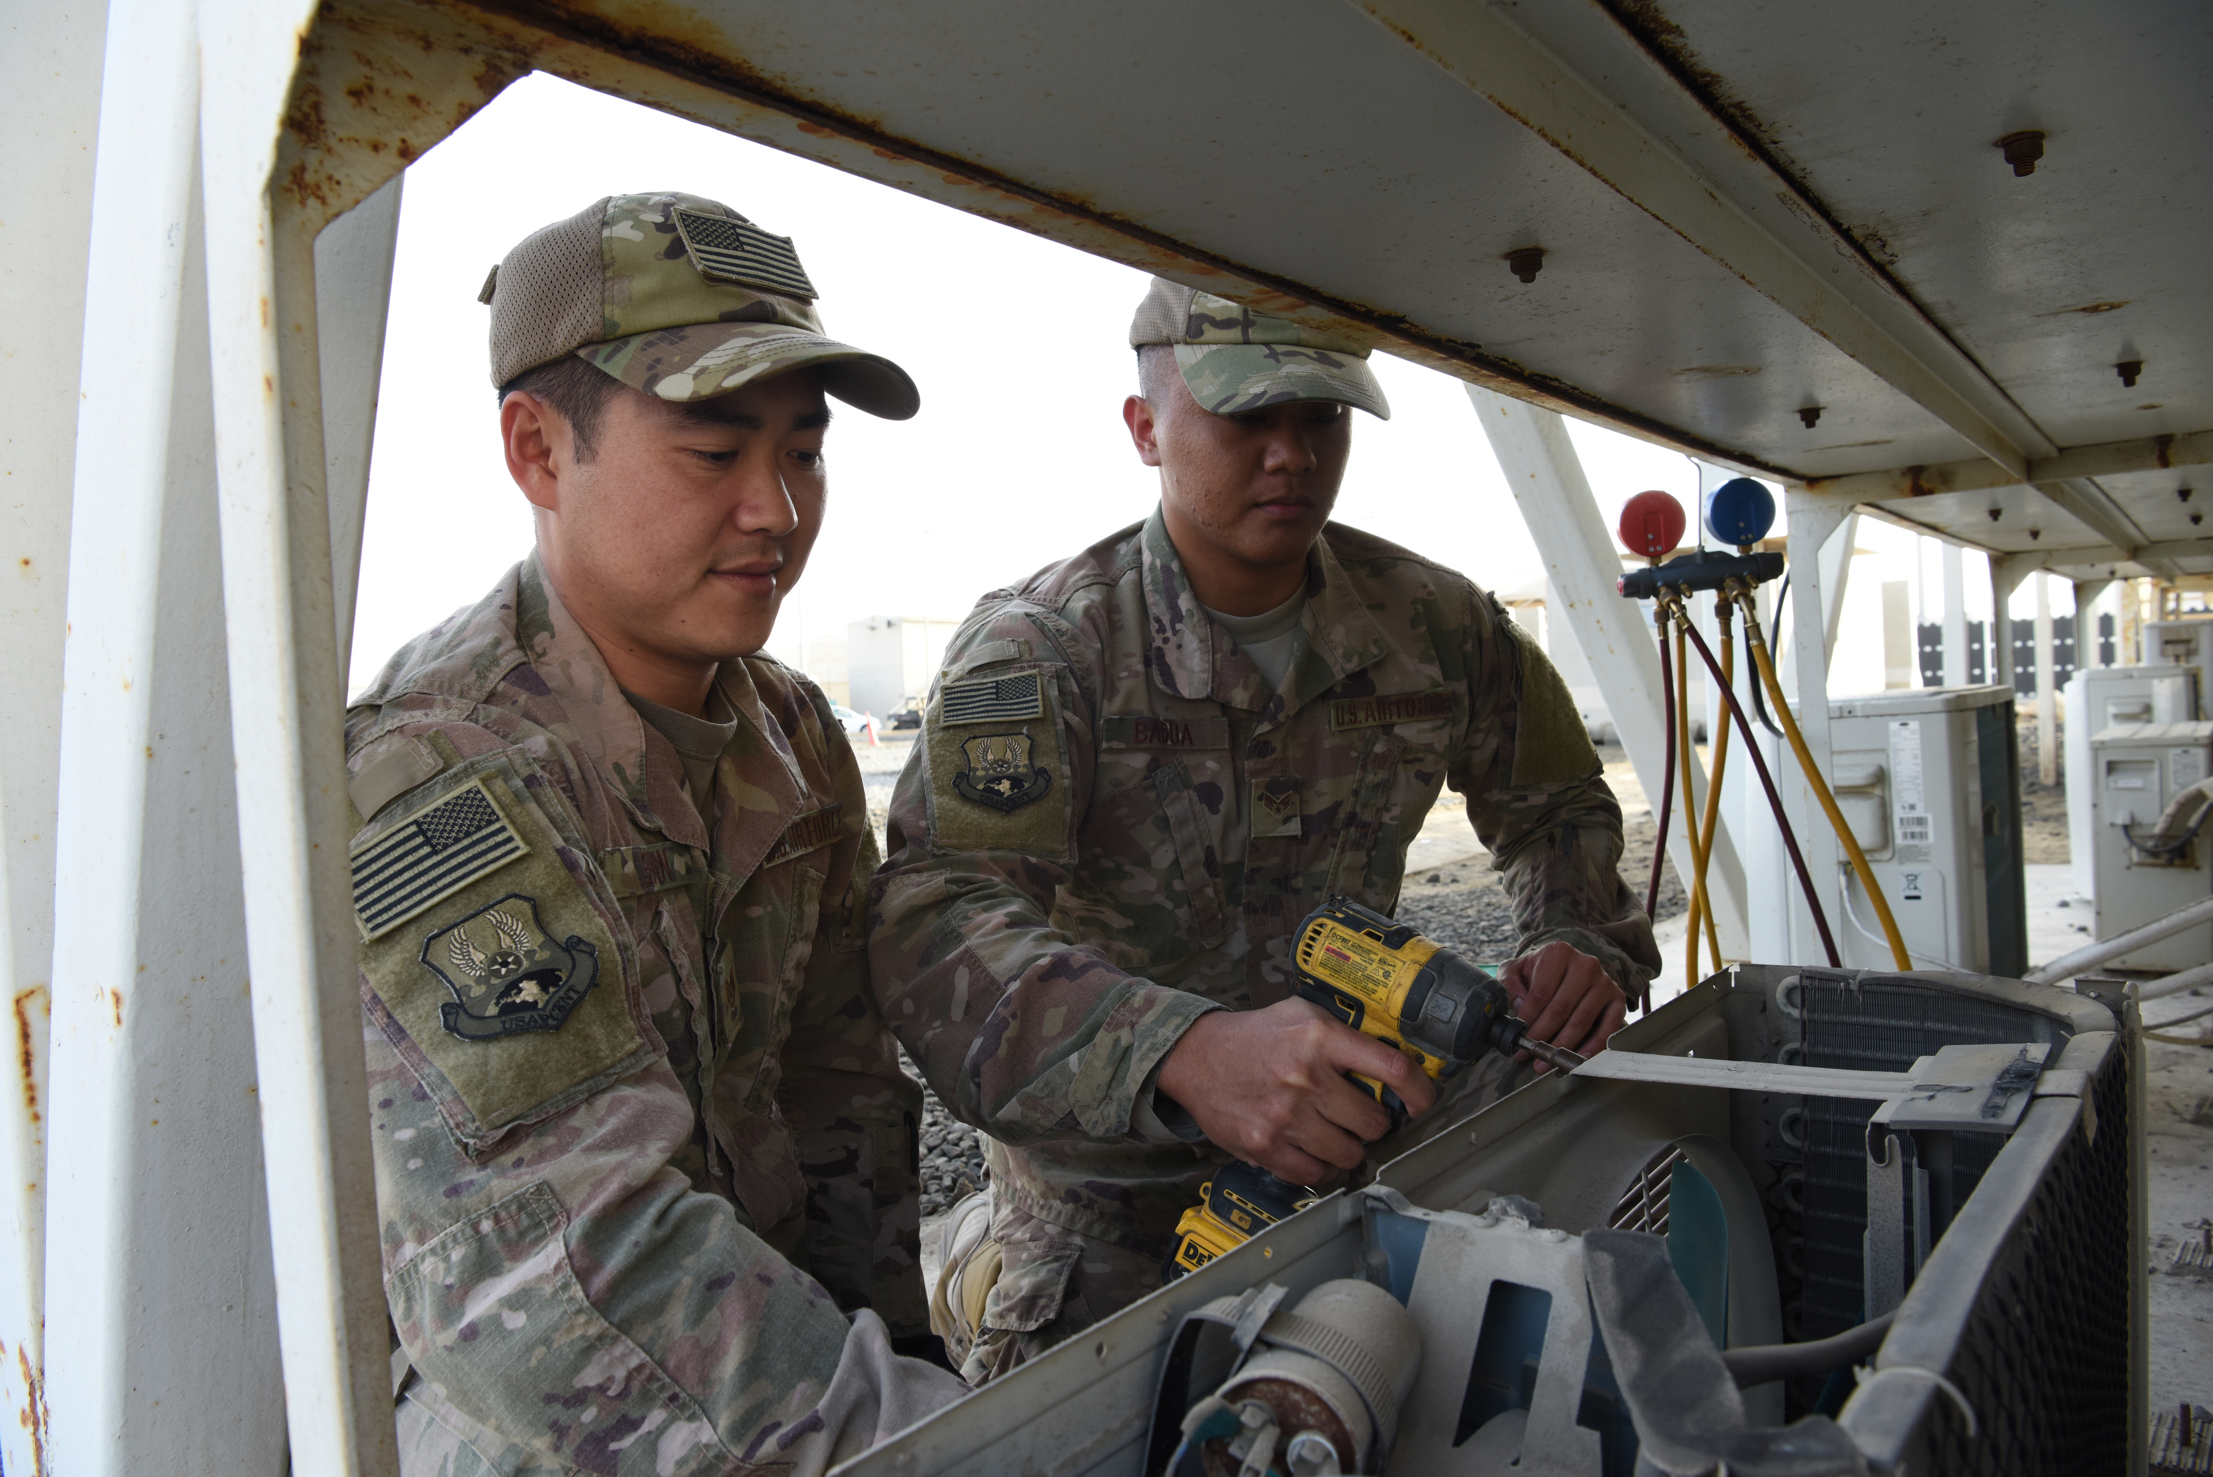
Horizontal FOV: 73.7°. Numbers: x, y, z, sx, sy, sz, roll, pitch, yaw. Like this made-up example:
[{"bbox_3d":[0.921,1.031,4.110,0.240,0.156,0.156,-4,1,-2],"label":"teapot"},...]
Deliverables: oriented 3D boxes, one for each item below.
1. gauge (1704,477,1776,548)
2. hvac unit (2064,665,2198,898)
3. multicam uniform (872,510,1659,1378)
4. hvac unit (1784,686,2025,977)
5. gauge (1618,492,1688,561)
[{"bbox_3d":[0.772,-0.276,1.800,0.081,0.081,0.034,-6,1,11],"label":"gauge"},{"bbox_3d":[3.366,0.119,4.791,0.335,0.715,0.860,-2,2,38],"label":"hvac unit"},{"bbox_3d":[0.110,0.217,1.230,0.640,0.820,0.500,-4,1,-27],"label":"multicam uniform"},{"bbox_3d":[1.419,0.278,2.632,0.325,0.710,0.860,-3,2,36],"label":"hvac unit"},{"bbox_3d":[0.673,-0.264,1.820,0.081,0.081,0.034,-6,1,11],"label":"gauge"}]

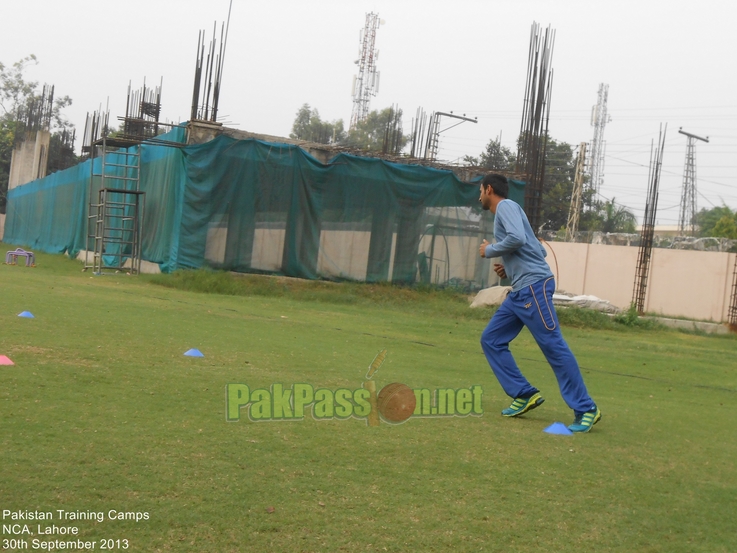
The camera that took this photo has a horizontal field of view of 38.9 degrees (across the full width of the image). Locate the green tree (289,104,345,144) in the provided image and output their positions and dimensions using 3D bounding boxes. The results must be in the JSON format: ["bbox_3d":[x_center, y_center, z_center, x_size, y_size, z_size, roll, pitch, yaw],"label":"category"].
[{"bbox_3d":[-4.417,-7.321,80.161,4.600,11.630,4.600,5,2,0],"label":"green tree"}]

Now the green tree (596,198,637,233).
[{"bbox_3d":[13.624,-1.796,58.069,2.700,4.990,2.700,5,2,11],"label":"green tree"}]

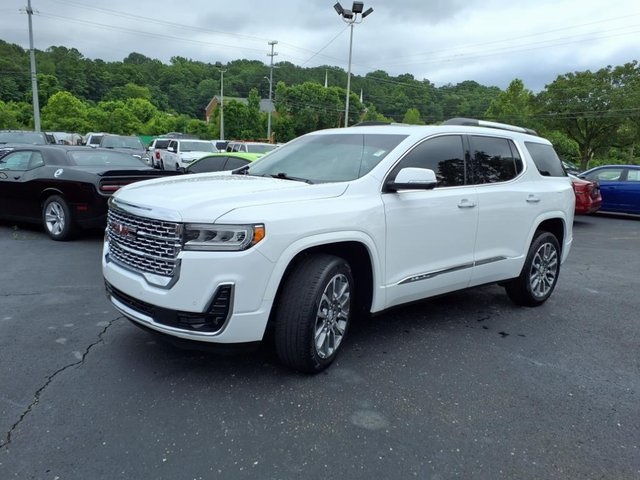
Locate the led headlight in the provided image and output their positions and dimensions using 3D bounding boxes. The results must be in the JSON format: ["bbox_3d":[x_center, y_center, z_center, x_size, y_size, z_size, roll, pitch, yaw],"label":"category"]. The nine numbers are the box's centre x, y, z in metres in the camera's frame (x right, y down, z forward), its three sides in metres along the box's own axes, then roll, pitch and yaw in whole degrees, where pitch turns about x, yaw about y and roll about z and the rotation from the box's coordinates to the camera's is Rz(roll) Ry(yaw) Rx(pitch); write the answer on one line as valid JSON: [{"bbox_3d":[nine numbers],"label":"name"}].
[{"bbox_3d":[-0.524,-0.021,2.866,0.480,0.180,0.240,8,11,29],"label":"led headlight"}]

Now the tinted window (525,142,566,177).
[{"bbox_3d":[2.221,-0.783,4.877,0.700,0.325,0.070,-4,-10,-42],"label":"tinted window"}]

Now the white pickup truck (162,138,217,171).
[{"bbox_3d":[-5.747,-3.553,22.558,2.050,1.930,5.800,-2,12,-27],"label":"white pickup truck"}]

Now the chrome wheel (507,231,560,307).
[{"bbox_3d":[2.180,0.284,5.060,0.760,0.760,0.250,-5,12,-40],"label":"chrome wheel"}]

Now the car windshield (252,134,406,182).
[{"bbox_3d":[-0.049,-0.700,4.032,0.920,0.440,1.420,-5,12,-40],"label":"car windshield"}]

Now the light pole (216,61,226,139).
[{"bbox_3d":[-7.996,-9.733,40.267,0.850,8.800,0.700,2,9,0],"label":"light pole"}]

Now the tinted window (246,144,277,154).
[{"bbox_3d":[-2.067,-3.315,18.594,1.450,0.450,0.600,-2,11,-24],"label":"tinted window"}]

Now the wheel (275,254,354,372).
[{"bbox_3d":[-0.006,0.476,3.227,0.245,0.760,0.765,7,10,25],"label":"wheel"}]

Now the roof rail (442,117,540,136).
[{"bbox_3d":[1.624,-1.036,4.637,1.580,0.085,0.060,-5,12,-40],"label":"roof rail"}]

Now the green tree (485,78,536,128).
[{"bbox_3d":[22.039,-13.562,58.943,6.500,10.590,6.500,3,10,0],"label":"green tree"}]

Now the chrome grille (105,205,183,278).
[{"bbox_3d":[-1.187,0.002,3.199,0.200,0.390,1.000,-5,12,-40],"label":"chrome grille"}]

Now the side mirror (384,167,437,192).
[{"bbox_3d":[0.595,-0.409,3.326,0.220,0.165,0.260,-5,12,-40],"label":"side mirror"}]

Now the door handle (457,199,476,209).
[{"bbox_3d":[1.128,-0.279,3.843,0.215,0.056,0.055,-5,12,-40],"label":"door handle"}]

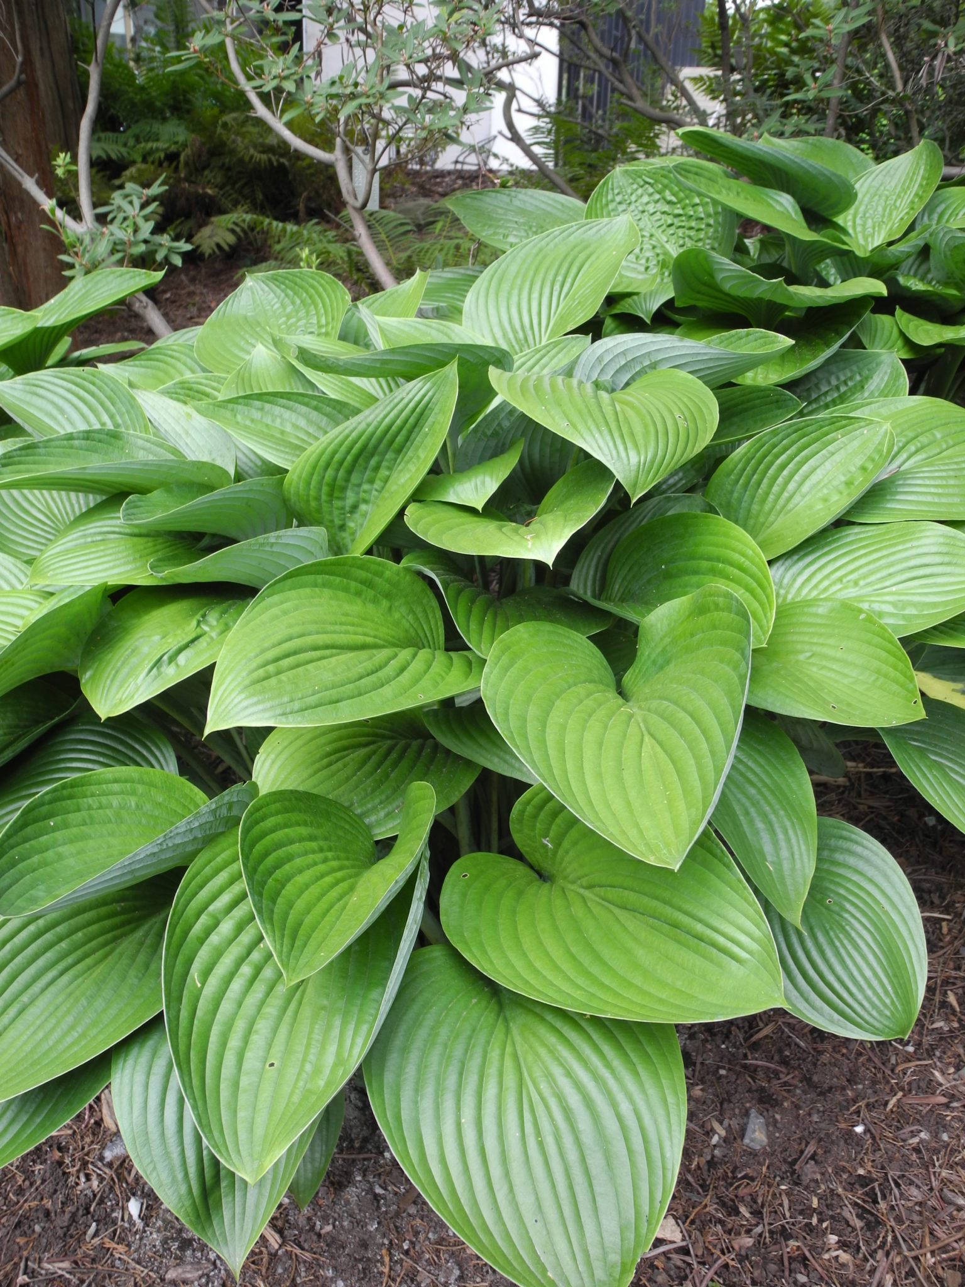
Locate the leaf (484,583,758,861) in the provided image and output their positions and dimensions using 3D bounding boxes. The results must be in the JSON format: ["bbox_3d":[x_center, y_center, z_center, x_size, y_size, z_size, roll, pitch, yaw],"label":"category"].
[{"bbox_3d":[0.131,0.078,0.937,0.243,0.090,0.252,-8,60,1],"label":"leaf"}]

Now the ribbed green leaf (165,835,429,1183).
[{"bbox_3d":[-0.178,0.300,0.940,0.215,0.090,0.329,9,63,-3],"label":"ribbed green leaf"}]

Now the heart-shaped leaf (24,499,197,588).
[{"bbox_3d":[-0.402,-0.109,1.136,0.169,0.050,0.220,37,40,28],"label":"heart-shaped leaf"}]

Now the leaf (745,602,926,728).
[{"bbox_3d":[0.323,0.021,0.988,0.201,0.060,0.185,20,46,27],"label":"leaf"}]

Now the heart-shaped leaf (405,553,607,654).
[{"bbox_3d":[0.021,-0.027,1.048,0.213,0.080,0.188,7,37,-1],"label":"heart-shaped leaf"}]

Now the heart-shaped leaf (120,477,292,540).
[{"bbox_3d":[-0.316,-0.153,1.197,0.204,0.075,0.138,0,20,0],"label":"heart-shaped leaf"}]

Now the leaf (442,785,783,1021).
[{"bbox_3d":[0.134,0.243,0.961,0.315,0.075,0.225,26,54,12],"label":"leaf"}]

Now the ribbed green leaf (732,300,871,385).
[{"bbox_3d":[0.427,-0.416,1.434,0.260,0.070,0.145,-27,44,-13],"label":"ribbed green leaf"}]

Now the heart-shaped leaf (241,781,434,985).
[{"bbox_3d":[-0.136,0.200,0.885,0.152,0.080,0.178,9,53,12],"label":"heart-shaped leaf"}]

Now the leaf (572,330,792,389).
[{"bbox_3d":[0.250,-0.352,1.294,0.279,0.075,0.151,-8,31,0],"label":"leaf"}]

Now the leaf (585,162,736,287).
[{"bbox_3d":[0.287,-0.678,1.681,0.231,0.070,0.283,-11,65,-6],"label":"leaf"}]

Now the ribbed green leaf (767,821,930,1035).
[{"bbox_3d":[0.339,0.277,0.979,0.170,0.060,0.199,-11,55,-15],"label":"ribbed green leaf"}]

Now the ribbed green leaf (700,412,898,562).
[{"bbox_3d":[0.380,-0.195,1.164,0.250,0.060,0.165,-35,52,-25],"label":"ribbed green leaf"}]

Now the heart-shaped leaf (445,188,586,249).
[{"bbox_3d":[0.067,-0.716,1.754,0.282,0.070,0.229,20,49,12],"label":"heart-shaped leaf"}]

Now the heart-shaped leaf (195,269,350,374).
[{"bbox_3d":[-0.305,-0.471,1.500,0.224,0.060,0.264,-18,52,-9],"label":"heart-shaped leaf"}]

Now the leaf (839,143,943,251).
[{"bbox_3d":[0.691,-0.756,1.751,0.133,0.255,0.060,29,-14,10],"label":"leaf"}]

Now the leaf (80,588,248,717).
[{"bbox_3d":[-0.306,-0.001,1.010,0.181,0.060,0.223,13,40,29],"label":"leaf"}]

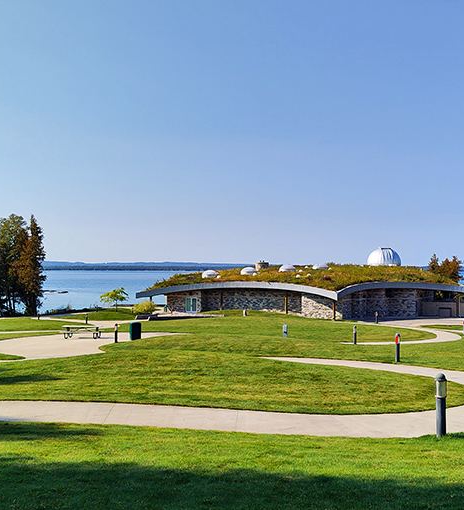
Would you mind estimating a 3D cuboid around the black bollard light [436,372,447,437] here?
[{"bbox_3d":[3.535,2.538,8.950,0.190,1.070,0.190,0,-2,0],"label":"black bollard light"}]

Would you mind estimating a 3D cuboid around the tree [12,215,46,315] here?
[{"bbox_3d":[-29.779,1.507,78.000,5.000,14.930,5.000,0,-2,0],"label":"tree"}]

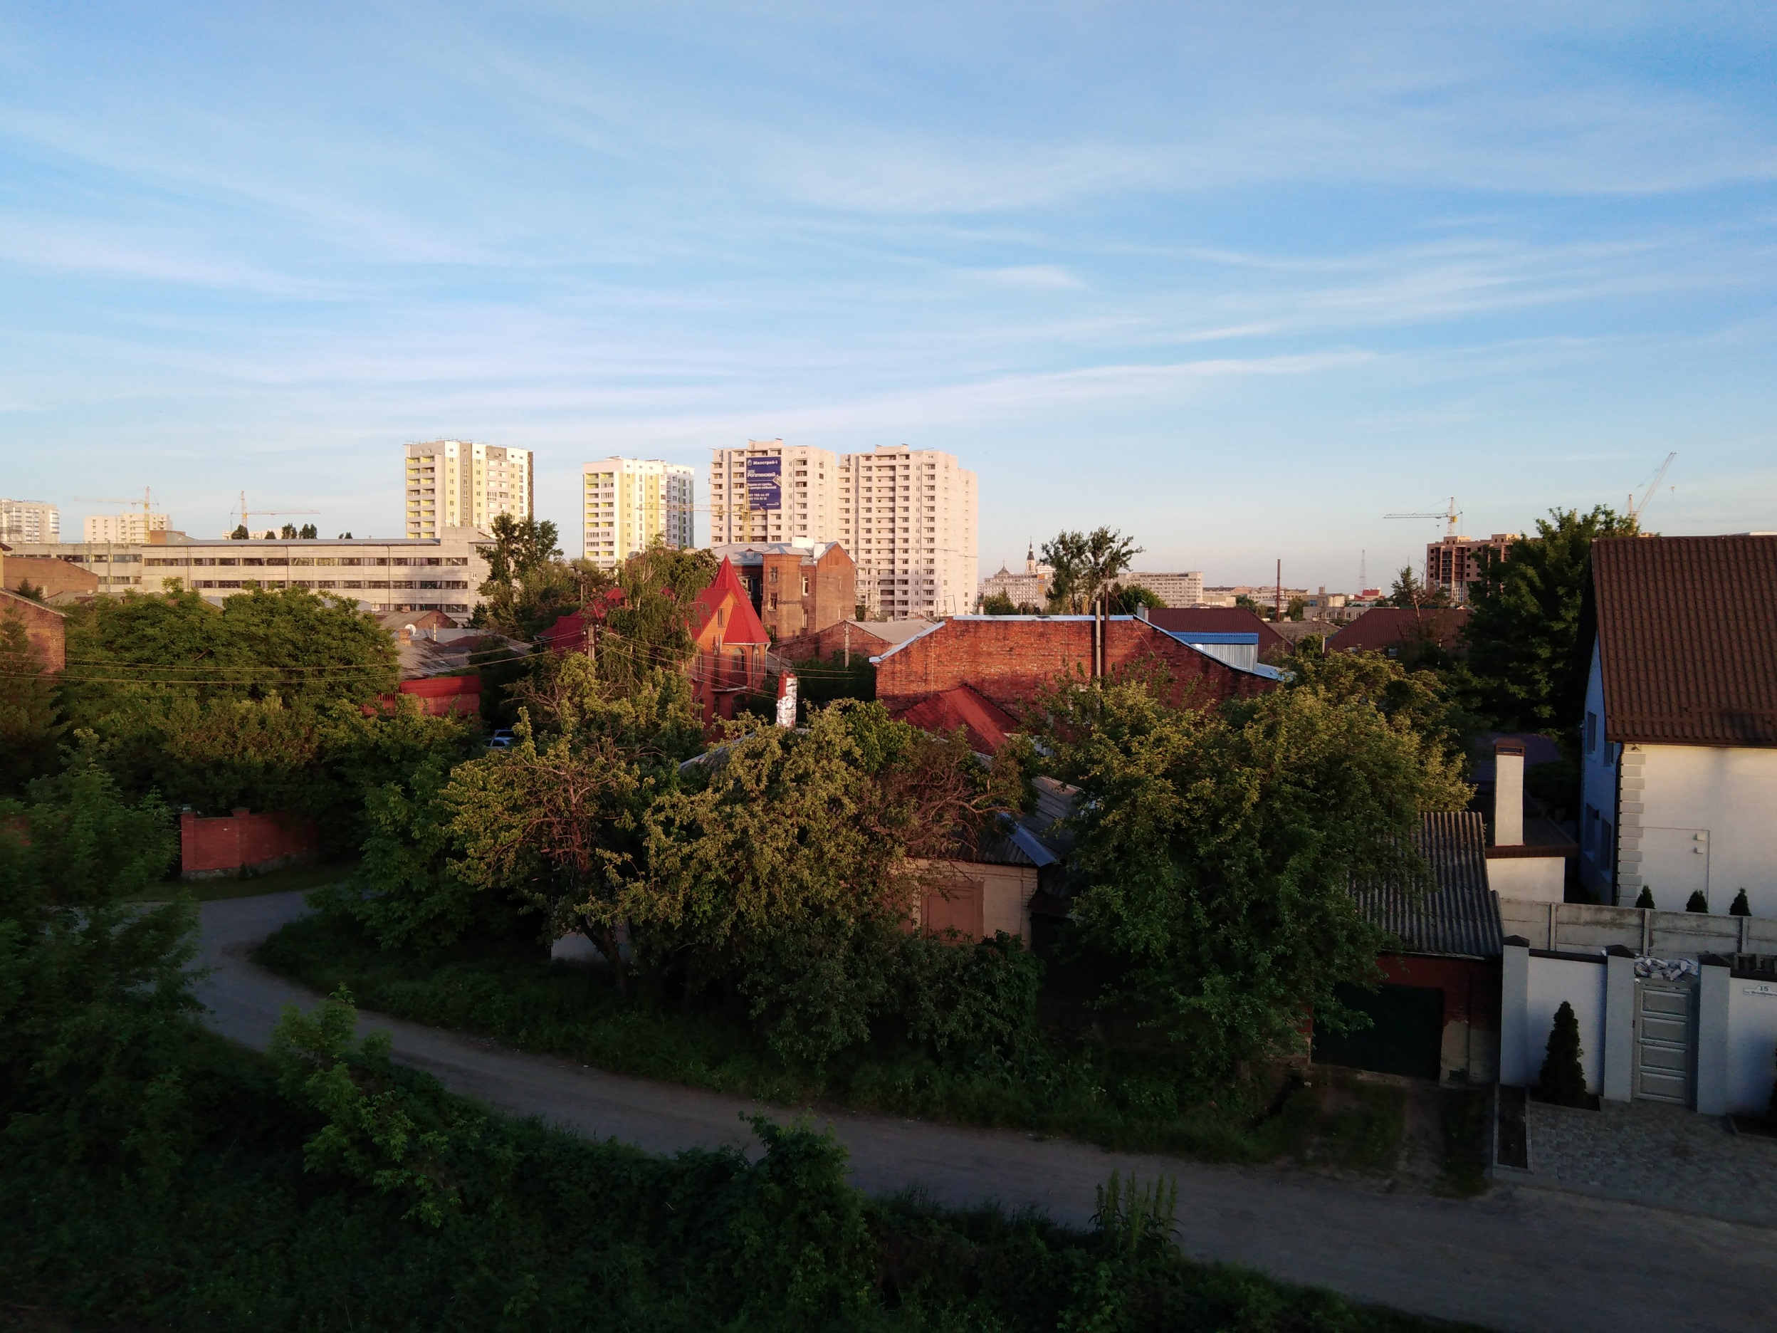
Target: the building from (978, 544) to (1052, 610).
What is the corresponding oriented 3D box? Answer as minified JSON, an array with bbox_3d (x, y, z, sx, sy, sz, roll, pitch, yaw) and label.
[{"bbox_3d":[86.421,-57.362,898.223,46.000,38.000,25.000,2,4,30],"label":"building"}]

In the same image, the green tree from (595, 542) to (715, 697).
[{"bbox_3d":[-10.818,0.094,62.092,5.400,11.830,5.200,-1,3,-10],"label":"green tree"}]

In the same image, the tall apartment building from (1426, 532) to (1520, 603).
[{"bbox_3d":[212.102,-28.627,477.433,15.000,35.300,33.000,-2,4,-44],"label":"tall apartment building"}]

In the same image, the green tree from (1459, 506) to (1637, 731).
[{"bbox_3d":[23.937,0.503,48.094,6.800,12.500,6.500,1,3,26],"label":"green tree"}]

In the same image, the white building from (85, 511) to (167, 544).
[{"bbox_3d":[-367.021,-49.003,643.307,38.000,48.310,16.000,-1,3,-15],"label":"white building"}]

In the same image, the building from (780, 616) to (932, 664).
[{"bbox_3d":[0.000,0.330,96.653,10.800,7.700,18.500,1,3,18],"label":"building"}]

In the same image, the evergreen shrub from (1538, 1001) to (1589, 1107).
[{"bbox_3d":[12.303,7.003,24.334,0.800,1.800,0.780,2,3,27],"label":"evergreen shrub"}]

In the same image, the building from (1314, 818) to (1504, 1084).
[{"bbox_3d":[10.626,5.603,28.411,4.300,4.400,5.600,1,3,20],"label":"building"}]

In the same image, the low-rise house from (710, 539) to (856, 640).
[{"bbox_3d":[-14.057,-7.677,176.518,16.500,17.260,11.500,2,3,25],"label":"low-rise house"}]

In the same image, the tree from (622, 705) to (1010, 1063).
[{"bbox_3d":[-1.501,4.175,27.513,7.600,6.790,6.500,0,3,-3],"label":"tree"}]

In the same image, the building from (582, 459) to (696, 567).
[{"bbox_3d":[-75.960,-37.031,406.410,18.020,49.500,28.510,2,4,37],"label":"building"}]

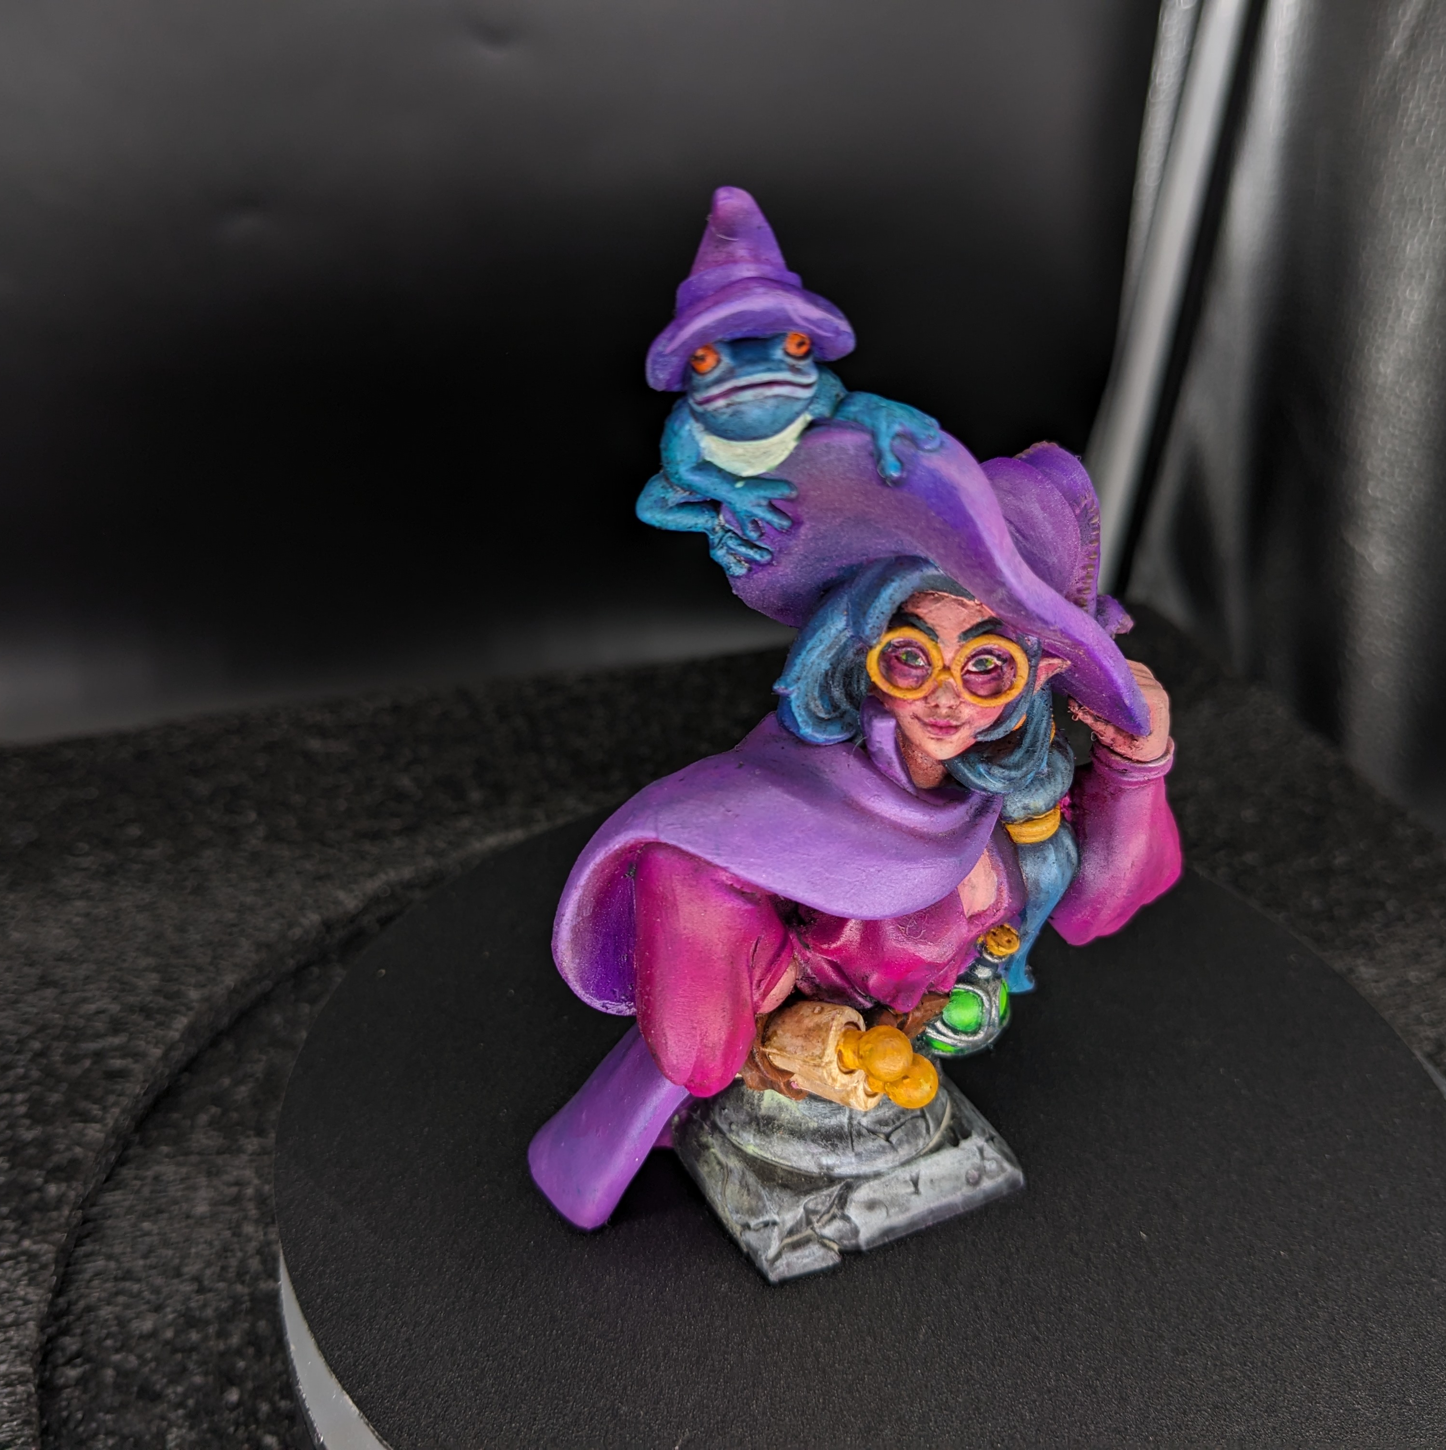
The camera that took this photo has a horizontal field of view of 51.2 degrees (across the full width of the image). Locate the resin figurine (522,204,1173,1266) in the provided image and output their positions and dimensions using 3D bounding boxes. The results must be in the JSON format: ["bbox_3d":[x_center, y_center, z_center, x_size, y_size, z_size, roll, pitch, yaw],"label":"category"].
[{"bbox_3d":[0.017,0.001,0.166,0.078,0.114,0.050,-12,32,-23],"label":"resin figurine"}]

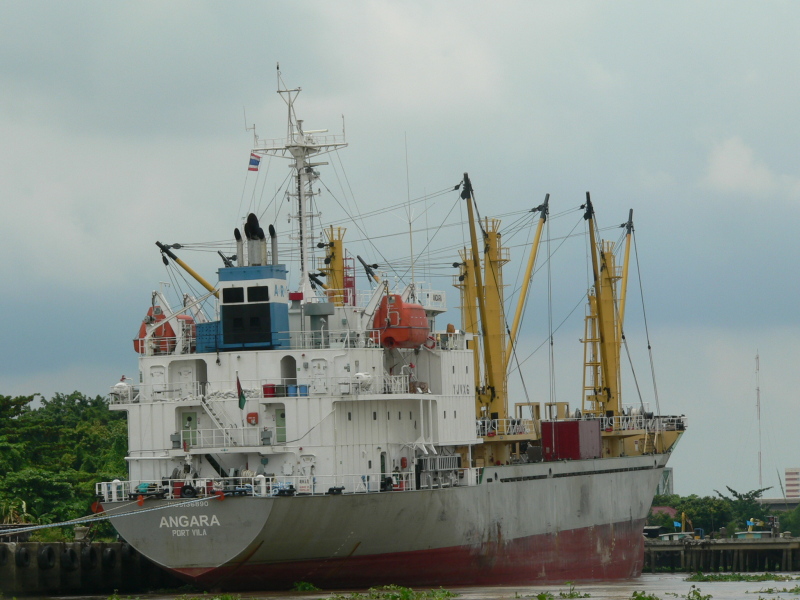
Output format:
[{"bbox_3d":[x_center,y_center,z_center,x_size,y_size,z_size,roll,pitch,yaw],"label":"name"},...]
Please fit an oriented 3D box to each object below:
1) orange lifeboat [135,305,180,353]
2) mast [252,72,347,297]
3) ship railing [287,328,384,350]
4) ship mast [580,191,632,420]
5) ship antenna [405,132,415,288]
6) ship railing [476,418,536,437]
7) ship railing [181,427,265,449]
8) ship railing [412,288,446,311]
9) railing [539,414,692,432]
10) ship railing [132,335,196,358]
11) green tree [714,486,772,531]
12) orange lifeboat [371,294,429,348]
[{"bbox_3d":[-12.189,1.685,174.000,2.300,2.800,5.200,-2,-3,18],"label":"orange lifeboat"},{"bbox_3d":[-5.295,-6.116,175.000,5.100,11.900,1.900,-2,-3,18],"label":"mast"},{"bbox_3d":[-3.259,2.011,167.000,5.200,1.000,0.120,-2,-3,18],"label":"ship railing"},{"bbox_3d":[13.622,0.429,218.000,2.300,14.800,5.000,-2,-3,18],"label":"ship mast"},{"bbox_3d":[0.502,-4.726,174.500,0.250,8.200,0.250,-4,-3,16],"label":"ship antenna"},{"bbox_3d":[6.268,7.516,194.500,0.100,0.980,14.000,-2,-2,16],"label":"ship railing"},{"bbox_3d":[-8.823,6.888,165.200,4.700,0.970,0.100,-2,-2,16],"label":"ship railing"},{"bbox_3d":[1.580,-0.027,177.000,1.600,1.150,1.200,-2,-3,18],"label":"ship railing"},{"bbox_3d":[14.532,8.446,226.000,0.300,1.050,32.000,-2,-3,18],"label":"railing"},{"bbox_3d":[-12.117,2.423,171.500,3.300,1.000,0.100,-2,-2,16],"label":"ship railing"},{"bbox_3d":[41.576,25.599,400.000,7.000,6.300,6.500,-1,-4,0],"label":"green tree"},{"bbox_3d":[0.180,1.106,170.000,2.350,2.750,5.200,-2,-2,16],"label":"orange lifeboat"}]

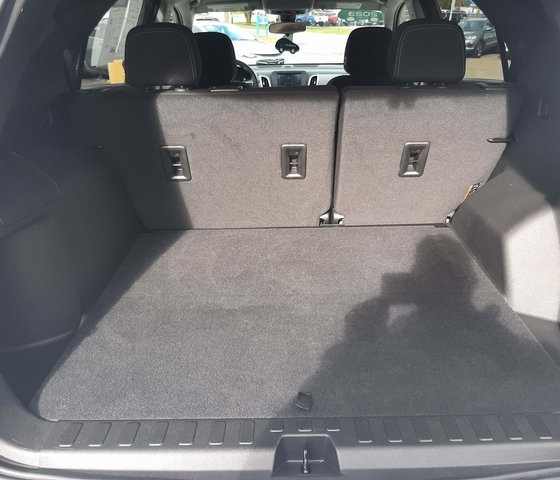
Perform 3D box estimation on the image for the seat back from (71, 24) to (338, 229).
[{"bbox_3d":[-0.206,-0.340,1.556,0.755,0.730,0.190,0,45,1],"label":"seat back"}]

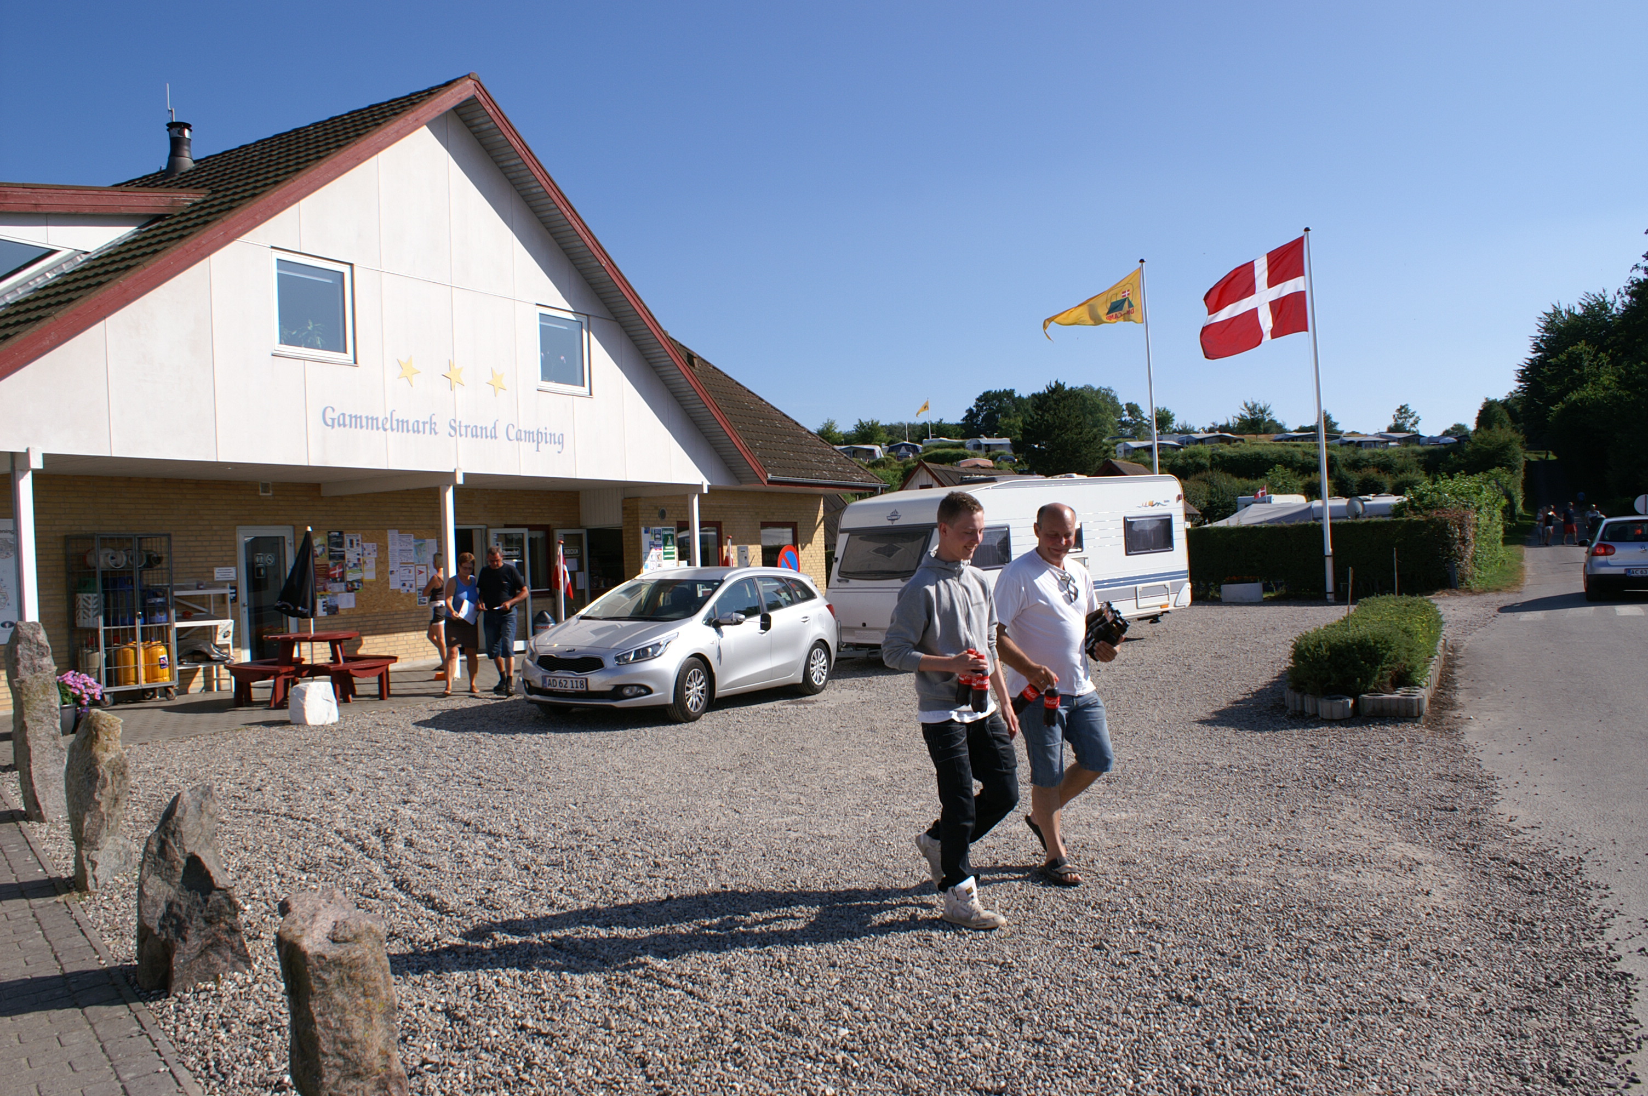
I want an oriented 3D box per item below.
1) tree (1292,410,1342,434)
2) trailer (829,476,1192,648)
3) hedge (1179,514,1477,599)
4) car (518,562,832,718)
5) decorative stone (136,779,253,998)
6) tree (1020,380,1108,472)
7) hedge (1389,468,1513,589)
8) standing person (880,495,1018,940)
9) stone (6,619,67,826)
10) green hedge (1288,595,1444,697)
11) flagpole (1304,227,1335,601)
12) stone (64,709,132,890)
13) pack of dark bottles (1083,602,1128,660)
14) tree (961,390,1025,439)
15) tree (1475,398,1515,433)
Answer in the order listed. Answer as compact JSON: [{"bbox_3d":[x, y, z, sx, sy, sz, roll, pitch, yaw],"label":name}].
[{"bbox_3d":[59.900,-15.169,150.000,6.000,3.100,4.600,-3,-1,22],"label":"tree"},{"bbox_3d":[2.659,0.235,17.898,5.343,2.490,2.320,-4,1,-37],"label":"trailer"},{"bbox_3d":[11.292,0.286,28.997,7.300,1.750,1.000,-2,0,0],"label":"hedge"},{"bbox_3d":[-1.434,0.984,13.490,1.800,1.485,4.500,-3,-1,26],"label":"car"},{"bbox_3d":[-2.457,1.285,4.806,0.290,0.740,0.360,-3,-1,35],"label":"decorative stone"},{"bbox_3d":[20.307,-9.743,105.000,7.400,8.700,7.200,-2,0,0],"label":"tree"},{"bbox_3d":[15.973,-0.581,30.942,1.600,2.600,9.500,-3,-1,31],"label":"hedge"},{"bbox_3d":[0.545,0.666,5.150,0.570,1.760,0.510,-4,-1,38],"label":"standing person"},{"bbox_3d":[-5.638,1.246,8.850,0.290,1.410,0.330,-3,-1,27],"label":"stone"},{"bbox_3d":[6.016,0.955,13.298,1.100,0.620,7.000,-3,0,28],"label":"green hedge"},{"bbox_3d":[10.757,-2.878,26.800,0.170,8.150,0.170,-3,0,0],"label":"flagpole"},{"bbox_3d":[-3.778,1.284,6.442,0.300,0.910,0.290,-3,-1,40],"label":"stone"},{"bbox_3d":[1.344,0.400,5.950,0.235,0.200,0.135,-41,4,3],"label":"pack of dark bottles"},{"bbox_3d":[25.364,-19.481,185.000,10.200,8.600,9.000,-3,-1,0],"label":"tree"},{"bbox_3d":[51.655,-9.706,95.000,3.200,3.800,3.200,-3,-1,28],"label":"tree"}]

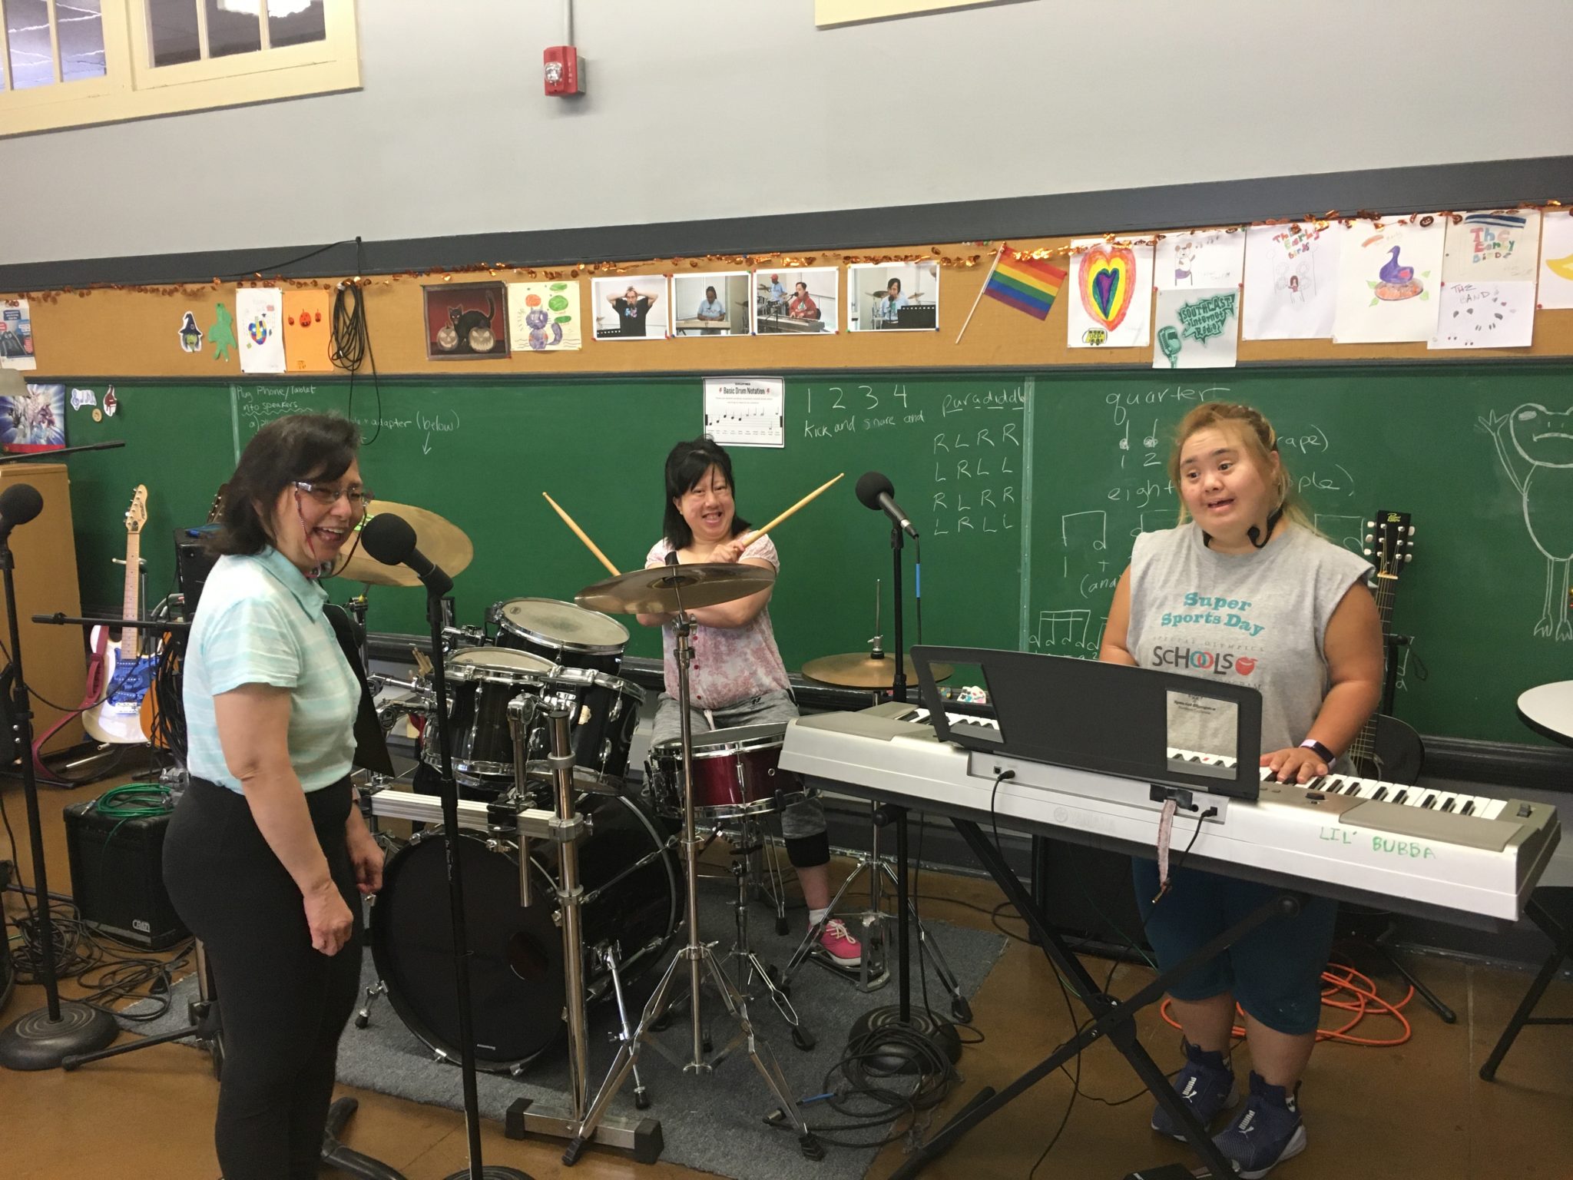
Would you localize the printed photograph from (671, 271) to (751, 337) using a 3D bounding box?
[{"bbox_3d":[-0.228,-0.861,3.974,0.264,0.184,0.008,4,11,25],"label":"printed photograph"}]

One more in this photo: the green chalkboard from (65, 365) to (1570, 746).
[{"bbox_3d":[-0.619,-0.238,4.248,5.750,0.928,0.040,4,10,25],"label":"green chalkboard"}]

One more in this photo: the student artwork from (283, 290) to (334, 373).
[{"bbox_3d":[-1.685,-0.910,4.638,0.217,0.281,0.010,4,10,25],"label":"student artwork"}]

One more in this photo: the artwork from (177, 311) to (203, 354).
[{"bbox_3d":[-2.205,-0.953,4.881,0.130,0.154,0.010,4,10,25],"label":"artwork"}]

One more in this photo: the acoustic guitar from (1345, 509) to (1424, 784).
[{"bbox_3d":[1.372,0.270,3.074,0.380,0.980,0.115,5,-8,30],"label":"acoustic guitar"}]

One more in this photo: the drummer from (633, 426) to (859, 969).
[{"bbox_3d":[-0.066,0.252,3.514,0.570,1.320,0.640,2,10,17],"label":"drummer"}]

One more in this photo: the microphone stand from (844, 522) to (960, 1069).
[{"bbox_3d":[0.255,0.429,2.811,0.255,1.160,0.255,-1,9,0],"label":"microphone stand"}]

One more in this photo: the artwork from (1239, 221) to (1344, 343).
[{"bbox_3d":[1.246,-0.759,3.256,0.216,0.280,0.010,4,10,25],"label":"artwork"}]

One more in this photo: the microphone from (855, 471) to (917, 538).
[{"bbox_3d":[0.212,-0.176,2.745,0.078,0.078,0.185,-11,52,-44],"label":"microphone"}]

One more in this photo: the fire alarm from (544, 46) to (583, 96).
[{"bbox_3d":[-0.678,-1.575,4.012,0.120,0.140,0.060,4,10,25],"label":"fire alarm"}]

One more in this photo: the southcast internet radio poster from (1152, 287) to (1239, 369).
[{"bbox_3d":[1.052,-0.671,3.385,0.208,0.199,0.008,4,11,25],"label":"southcast internet radio poster"}]

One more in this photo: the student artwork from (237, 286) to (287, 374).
[{"bbox_3d":[-1.905,-0.938,4.777,0.218,0.292,0.008,4,11,25],"label":"student artwork"}]

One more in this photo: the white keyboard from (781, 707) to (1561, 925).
[{"bbox_3d":[0.592,0.305,2.221,1.200,0.127,0.410,7,12,37],"label":"white keyboard"}]

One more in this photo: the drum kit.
[{"bbox_3d":[-0.484,0.430,2.917,1.500,1.120,0.910,4,11,27],"label":"drum kit"}]

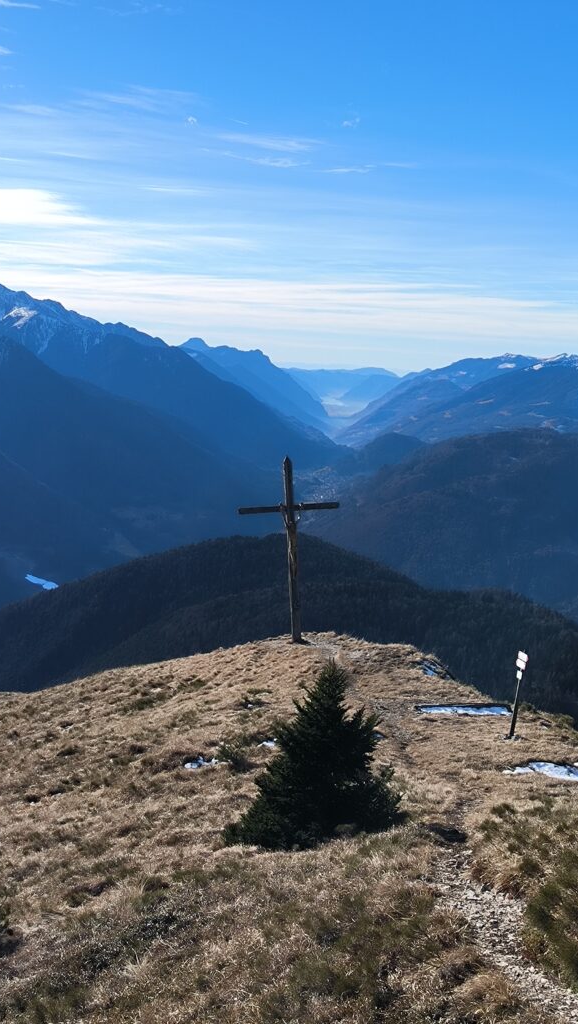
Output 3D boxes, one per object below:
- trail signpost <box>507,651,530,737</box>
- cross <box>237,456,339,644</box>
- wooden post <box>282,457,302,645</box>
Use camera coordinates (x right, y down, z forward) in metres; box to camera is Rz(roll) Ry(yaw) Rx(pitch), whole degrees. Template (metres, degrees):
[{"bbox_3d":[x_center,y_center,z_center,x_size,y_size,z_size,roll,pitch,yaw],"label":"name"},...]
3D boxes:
[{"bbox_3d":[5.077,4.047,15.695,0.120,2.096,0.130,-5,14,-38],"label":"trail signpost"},{"bbox_3d":[0.080,1.021,18.271,2.674,4.899,0.260,-5,11,-10],"label":"cross"},{"bbox_3d":[0.080,1.021,18.271,0.220,4.899,0.220,-5,11,-10],"label":"wooden post"}]

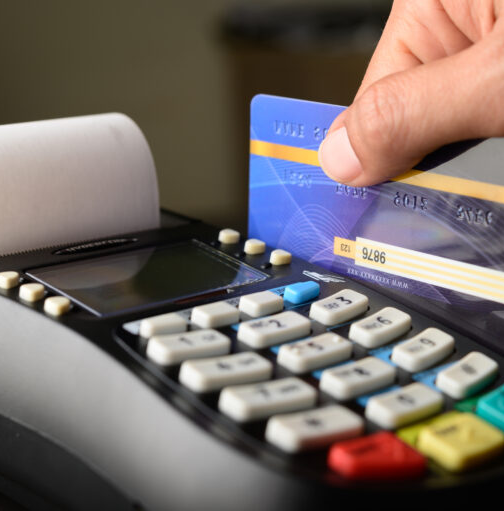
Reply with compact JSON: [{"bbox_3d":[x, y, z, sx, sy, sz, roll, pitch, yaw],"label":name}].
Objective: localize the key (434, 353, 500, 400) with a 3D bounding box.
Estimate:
[{"bbox_3d":[0.043,0.024,0.257,0.007,0.004,0.016,22,25,33],"label":"key"}]

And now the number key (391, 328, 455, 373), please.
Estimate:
[{"bbox_3d":[0.036,0.019,0.265,0.007,0.004,0.016,22,25,33],"label":"number key"}]

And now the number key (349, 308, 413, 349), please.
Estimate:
[{"bbox_3d":[0.029,0.016,0.286,0.009,0.003,0.016,20,23,25],"label":"number key"}]

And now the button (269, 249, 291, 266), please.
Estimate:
[{"bbox_3d":[0.007,0.000,0.324,0.006,0.002,0.004,-12,26,-40],"label":"button"}]

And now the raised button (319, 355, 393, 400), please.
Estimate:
[{"bbox_3d":[0.021,0.024,0.249,0.016,0.004,0.007,-10,27,-38],"label":"raised button"}]

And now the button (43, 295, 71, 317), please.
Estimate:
[{"bbox_3d":[-0.043,0.010,0.281,0.006,0.002,0.004,-12,26,-40],"label":"button"}]

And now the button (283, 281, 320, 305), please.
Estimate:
[{"bbox_3d":[0.012,0.009,0.299,0.005,0.003,0.008,25,26,38],"label":"button"}]

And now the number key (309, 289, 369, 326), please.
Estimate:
[{"bbox_3d":[0.019,0.011,0.281,0.007,0.004,0.016,22,25,33],"label":"number key"}]

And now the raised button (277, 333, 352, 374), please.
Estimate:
[{"bbox_3d":[0.013,0.019,0.257,0.016,0.004,0.007,-10,27,-38],"label":"raised button"}]

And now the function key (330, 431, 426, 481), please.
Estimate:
[{"bbox_3d":[0.022,0.035,0.223,0.016,0.004,0.009,-6,25,-30],"label":"function key"}]

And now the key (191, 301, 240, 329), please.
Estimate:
[{"bbox_3d":[-0.008,0.013,0.280,0.010,0.003,0.006,-11,27,-42],"label":"key"}]

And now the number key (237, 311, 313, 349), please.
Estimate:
[{"bbox_3d":[0.005,0.016,0.276,0.016,0.003,0.008,-12,29,-43],"label":"number key"}]

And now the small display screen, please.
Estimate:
[{"bbox_3d":[-0.024,0.005,0.306,0.051,0.002,0.030,-12,26,-40],"label":"small display screen"}]

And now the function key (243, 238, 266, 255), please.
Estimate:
[{"bbox_3d":[0.001,-0.002,0.330,0.006,0.002,0.004,-12,26,-40],"label":"function key"}]

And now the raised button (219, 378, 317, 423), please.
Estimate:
[{"bbox_3d":[0.003,0.027,0.250,0.019,0.003,0.009,-8,26,-35],"label":"raised button"}]

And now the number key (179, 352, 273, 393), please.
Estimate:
[{"bbox_3d":[-0.005,0.022,0.245,0.017,0.004,0.008,-6,25,-30],"label":"number key"}]

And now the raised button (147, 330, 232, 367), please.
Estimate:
[{"bbox_3d":[-0.013,0.019,0.261,0.016,0.003,0.009,-5,24,-32],"label":"raised button"}]

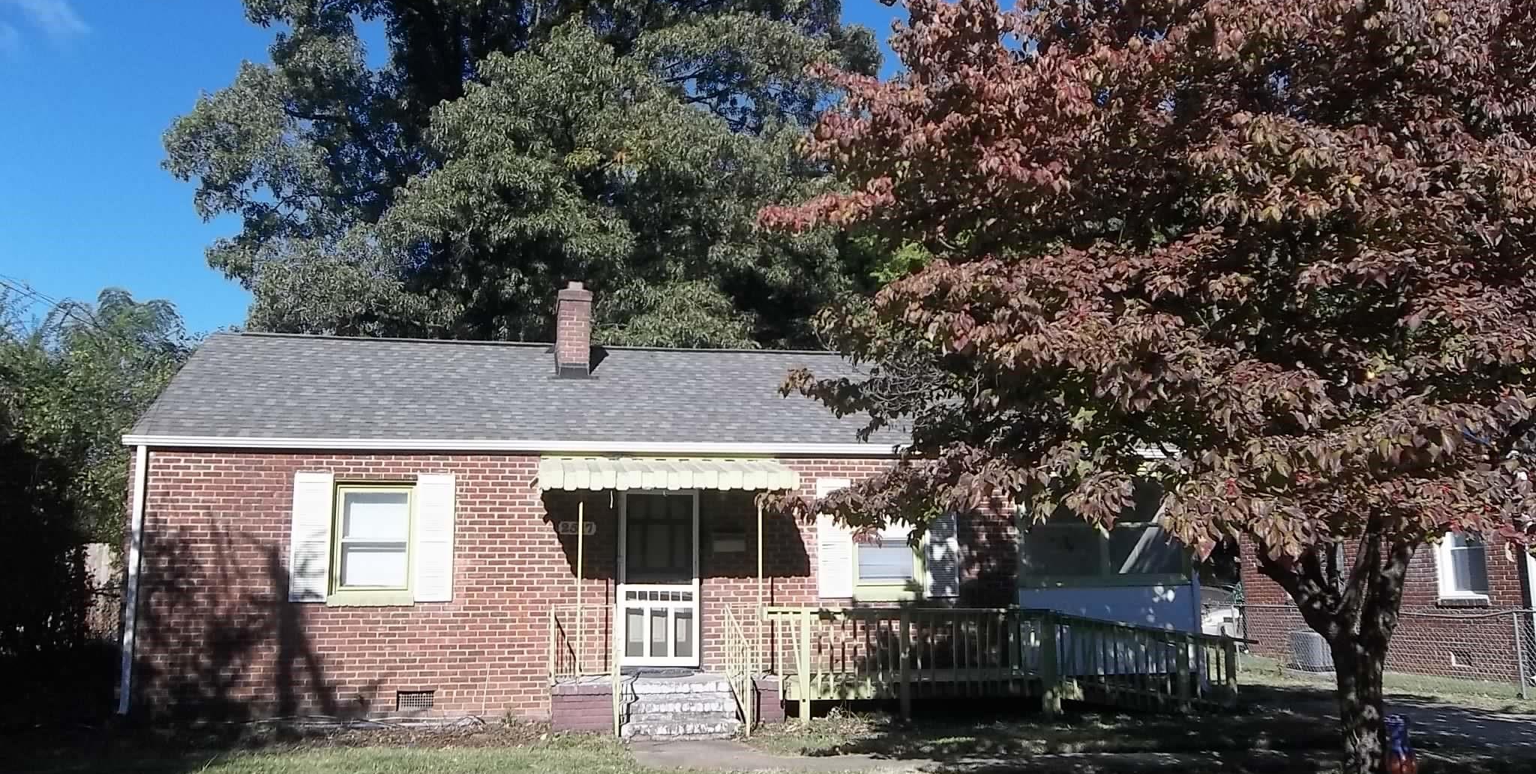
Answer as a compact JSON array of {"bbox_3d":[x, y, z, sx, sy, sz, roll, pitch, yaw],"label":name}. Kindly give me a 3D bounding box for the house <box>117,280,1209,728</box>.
[{"bbox_3d":[-1.275,1.363,16.599,12.250,5.450,6.700,1,-9,-11],"label":"house"}]

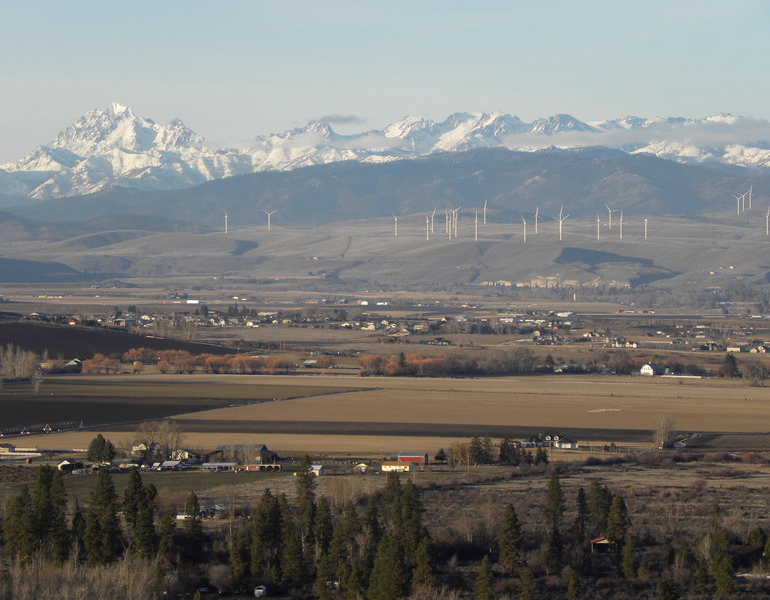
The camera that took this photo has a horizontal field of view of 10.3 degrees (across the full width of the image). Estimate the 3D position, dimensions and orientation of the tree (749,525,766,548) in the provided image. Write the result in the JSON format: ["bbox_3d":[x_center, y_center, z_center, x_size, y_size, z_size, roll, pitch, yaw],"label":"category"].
[{"bbox_3d":[126.650,81.770,1445.820,5.330,10.880,5.330,0,1,0],"label":"tree"}]

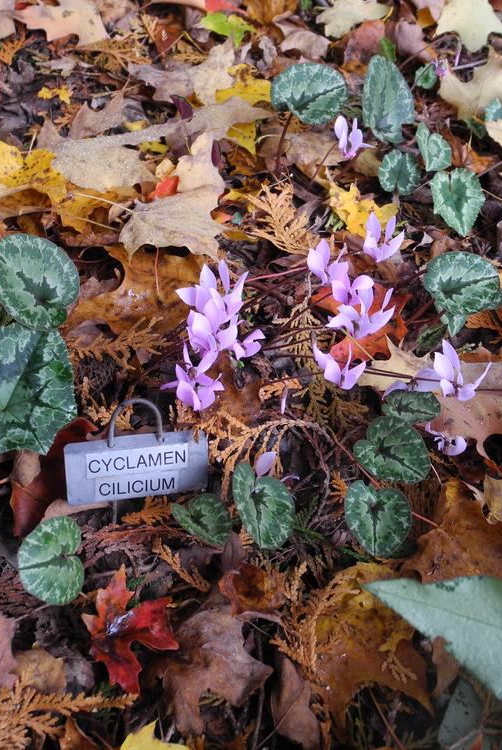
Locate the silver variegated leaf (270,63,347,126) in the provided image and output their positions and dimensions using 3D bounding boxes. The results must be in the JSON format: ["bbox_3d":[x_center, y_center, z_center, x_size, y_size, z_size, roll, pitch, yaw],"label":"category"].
[{"bbox_3d":[0.050,-0.239,0.690,0.062,0.013,0.057,-22,82,-1],"label":"silver variegated leaf"}]

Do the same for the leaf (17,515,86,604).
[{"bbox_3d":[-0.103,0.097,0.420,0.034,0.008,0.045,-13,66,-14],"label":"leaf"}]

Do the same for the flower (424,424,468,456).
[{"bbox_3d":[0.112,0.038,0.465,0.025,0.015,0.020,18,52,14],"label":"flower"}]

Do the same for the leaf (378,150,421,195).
[{"bbox_3d":[0.107,-0.145,0.580,0.030,0.010,0.036,-2,72,-1],"label":"leaf"}]

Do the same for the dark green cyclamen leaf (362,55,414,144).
[{"bbox_3d":[0.104,-0.210,0.615,0.038,0.016,0.078,-3,75,11],"label":"dark green cyclamen leaf"}]

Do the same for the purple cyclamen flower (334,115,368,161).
[{"bbox_3d":[0.079,-0.188,0.640,0.026,0.026,0.022,6,50,5],"label":"purple cyclamen flower"}]

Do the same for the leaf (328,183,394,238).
[{"bbox_3d":[0.087,-0.128,0.613,0.044,0.016,0.057,-18,61,-9],"label":"leaf"}]

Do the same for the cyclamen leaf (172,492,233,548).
[{"bbox_3d":[-0.022,0.074,0.427,0.022,0.012,0.038,-33,52,-26],"label":"cyclamen leaf"}]

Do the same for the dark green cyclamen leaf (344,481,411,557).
[{"bbox_3d":[0.066,0.074,0.420,0.035,0.014,0.040,0,66,0],"label":"dark green cyclamen leaf"}]

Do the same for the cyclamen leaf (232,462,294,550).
[{"bbox_3d":[0.008,0.076,0.472,0.033,0.013,0.051,-5,71,-1],"label":"cyclamen leaf"}]

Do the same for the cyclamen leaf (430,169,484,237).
[{"bbox_3d":[0.160,-0.132,0.621,0.038,0.009,0.054,-14,86,10],"label":"cyclamen leaf"}]

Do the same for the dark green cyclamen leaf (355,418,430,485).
[{"bbox_3d":[0.089,0.047,0.498,0.048,0.012,0.041,33,76,16],"label":"dark green cyclamen leaf"}]

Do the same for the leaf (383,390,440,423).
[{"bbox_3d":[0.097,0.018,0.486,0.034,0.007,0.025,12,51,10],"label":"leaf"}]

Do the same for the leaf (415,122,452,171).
[{"bbox_3d":[0.150,-0.188,0.665,0.025,0.011,0.041,-6,90,9],"label":"leaf"}]

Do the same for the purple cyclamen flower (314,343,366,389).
[{"bbox_3d":[0.056,-0.005,0.513,0.031,0.024,0.025,-4,45,6],"label":"purple cyclamen flower"}]

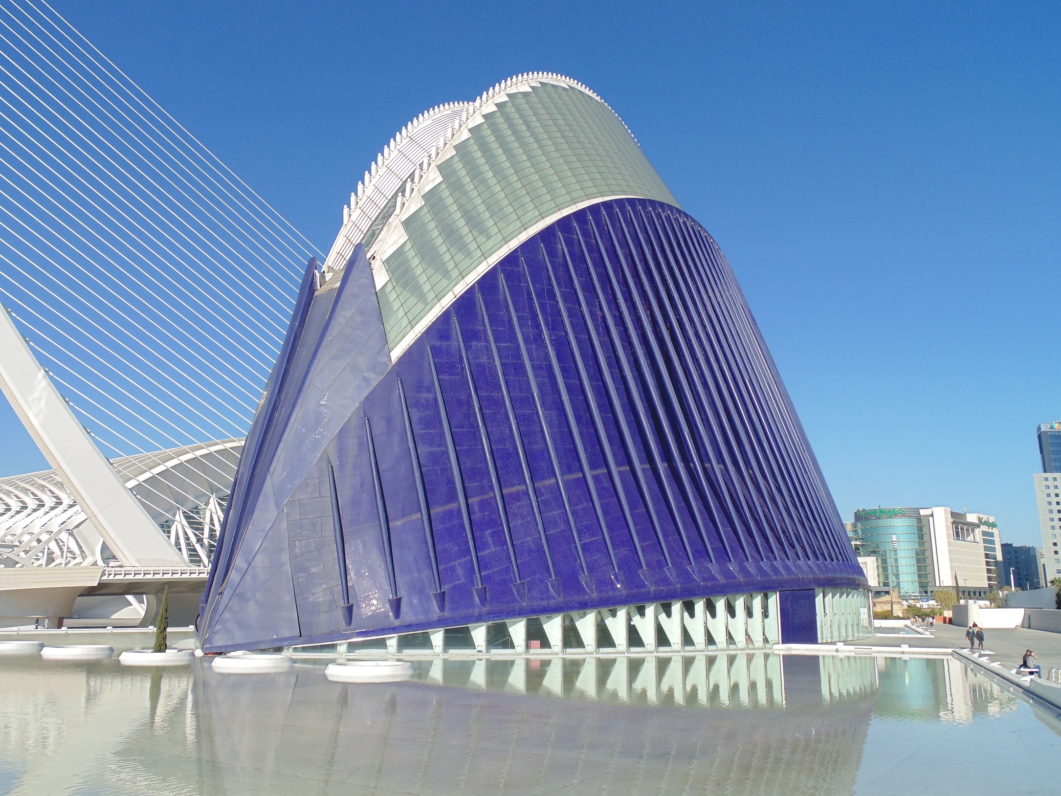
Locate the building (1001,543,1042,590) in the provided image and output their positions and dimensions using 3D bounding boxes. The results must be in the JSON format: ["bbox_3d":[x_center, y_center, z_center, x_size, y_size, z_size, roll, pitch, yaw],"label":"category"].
[{"bbox_3d":[283.894,99.279,480.000,21.000,29.000,15.000,-2,-14,10],"label":"building"}]

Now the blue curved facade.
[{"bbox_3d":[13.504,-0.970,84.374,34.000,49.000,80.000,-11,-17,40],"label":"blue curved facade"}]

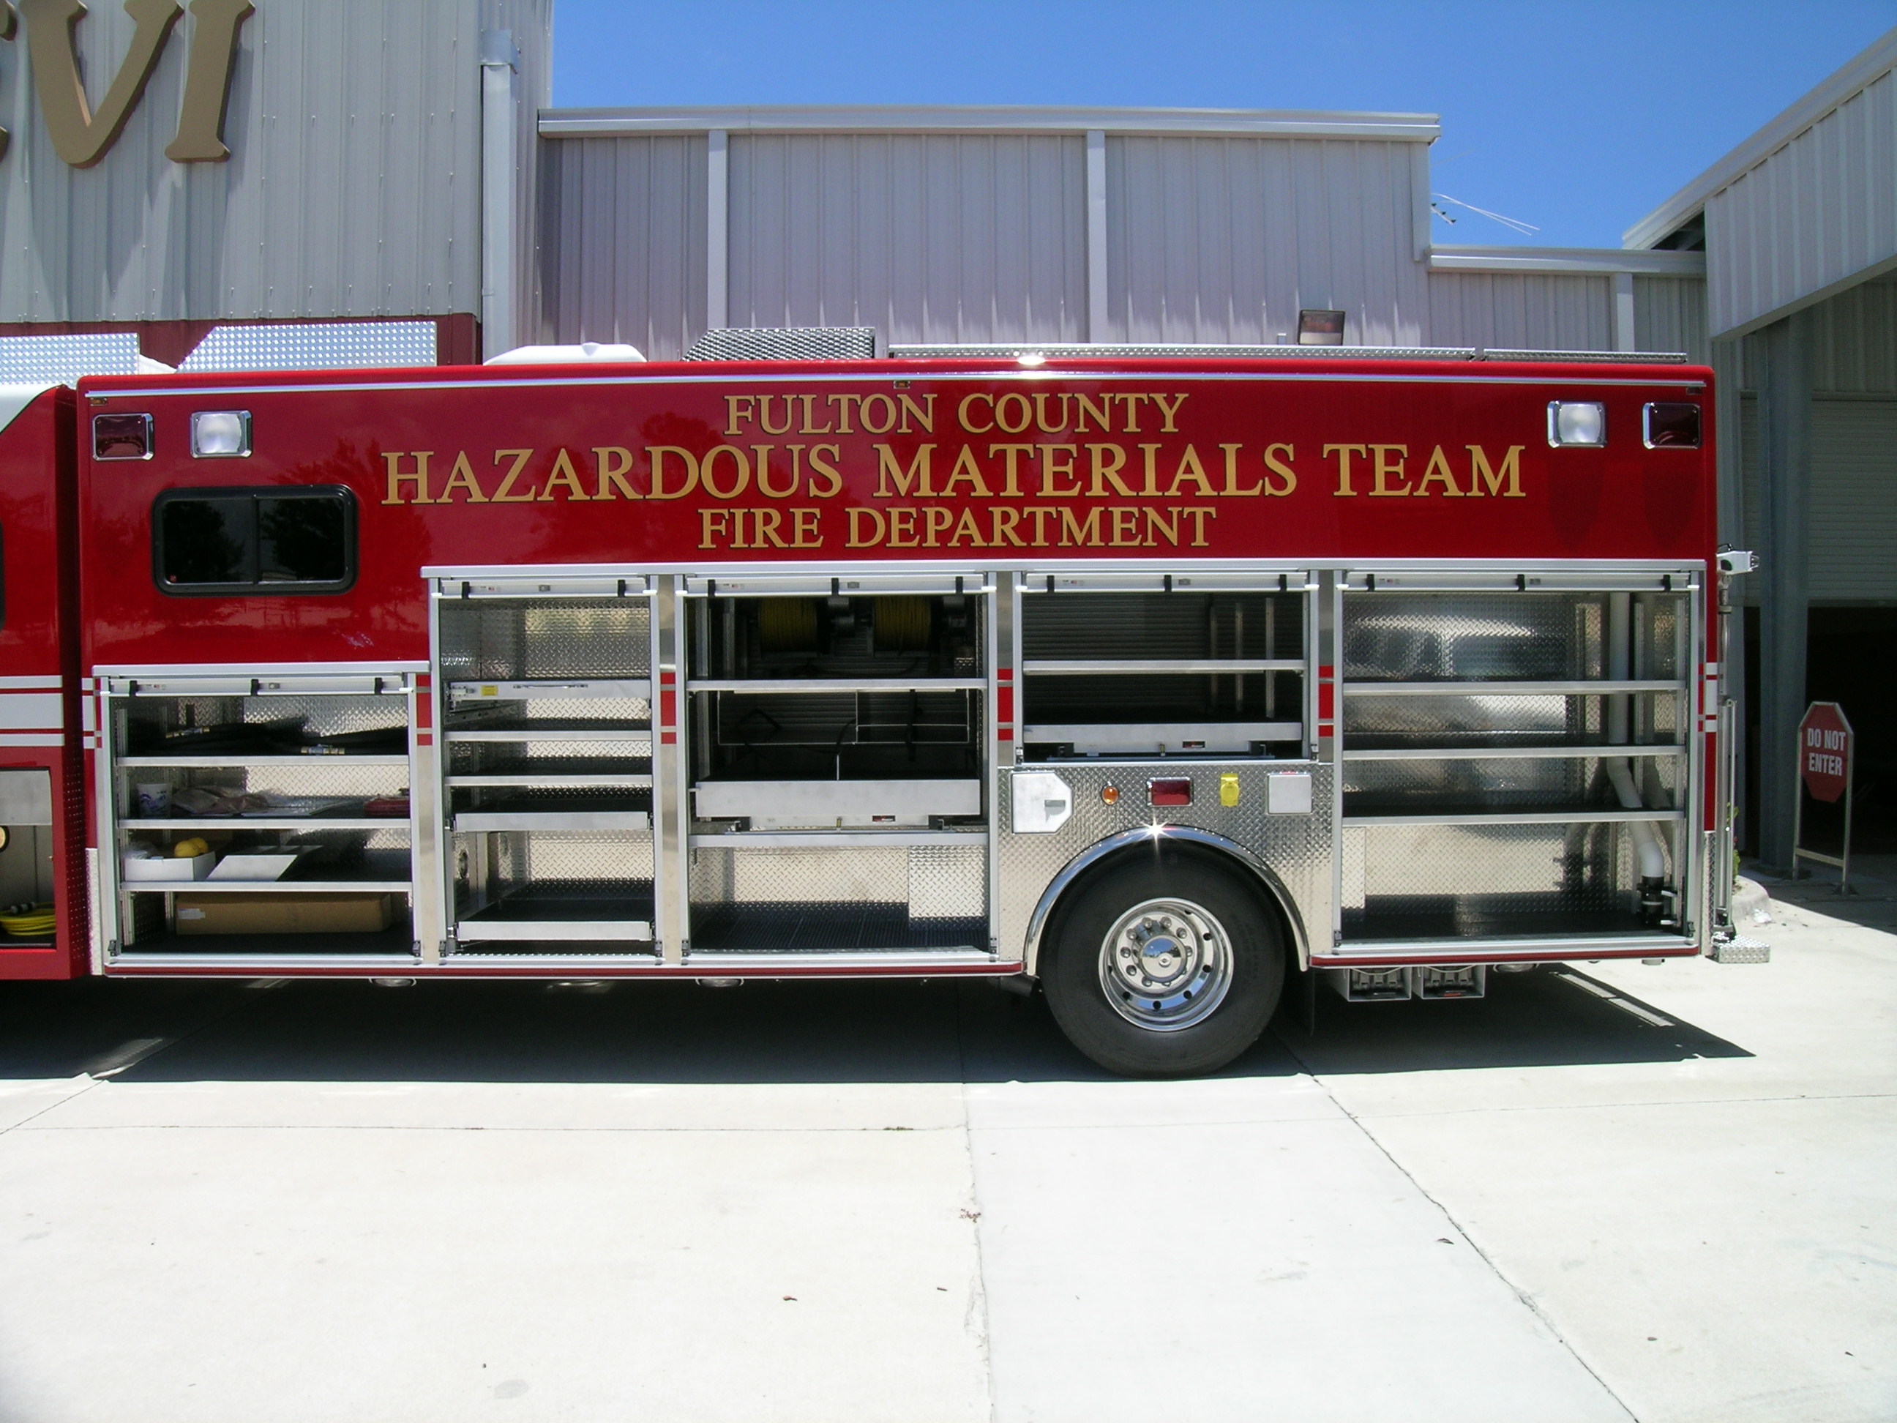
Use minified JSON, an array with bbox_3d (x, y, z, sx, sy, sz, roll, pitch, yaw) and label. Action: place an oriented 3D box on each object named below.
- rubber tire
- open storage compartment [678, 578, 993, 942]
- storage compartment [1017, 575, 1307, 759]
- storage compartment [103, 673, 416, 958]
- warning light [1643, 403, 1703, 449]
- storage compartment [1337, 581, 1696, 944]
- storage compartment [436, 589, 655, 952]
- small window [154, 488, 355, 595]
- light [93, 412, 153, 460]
[{"bbox_3d":[0.945,1.089,6.914,1.083,1.044,0.290,-1,1,-2],"label":"rubber tire"},{"bbox_3d":[-0.492,0.222,6.987,1.344,1.643,0.700,-1,1,-2],"label":"open storage compartment"},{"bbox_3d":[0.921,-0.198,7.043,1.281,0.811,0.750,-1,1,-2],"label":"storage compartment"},{"bbox_3d":[-2.949,0.441,6.910,1.316,1.220,0.680,-1,1,-2],"label":"storage compartment"},{"bbox_3d":[3.141,-1.239,6.694,0.254,0.199,0.070,-1,1,-2],"label":"warning light"},{"bbox_3d":[2.483,0.212,7.064,1.576,1.612,0.680,-1,1,-2],"label":"storage compartment"},{"bbox_3d":[-1.740,0.243,6.941,0.937,1.576,0.680,-1,1,-2],"label":"storage compartment"},{"bbox_3d":[-2.946,-0.721,6.548,0.852,0.465,0.060,-1,1,-2],"label":"small window"},{"bbox_3d":[-3.477,-1.156,6.502,0.252,0.199,0.070,-1,1,-2],"label":"light"}]

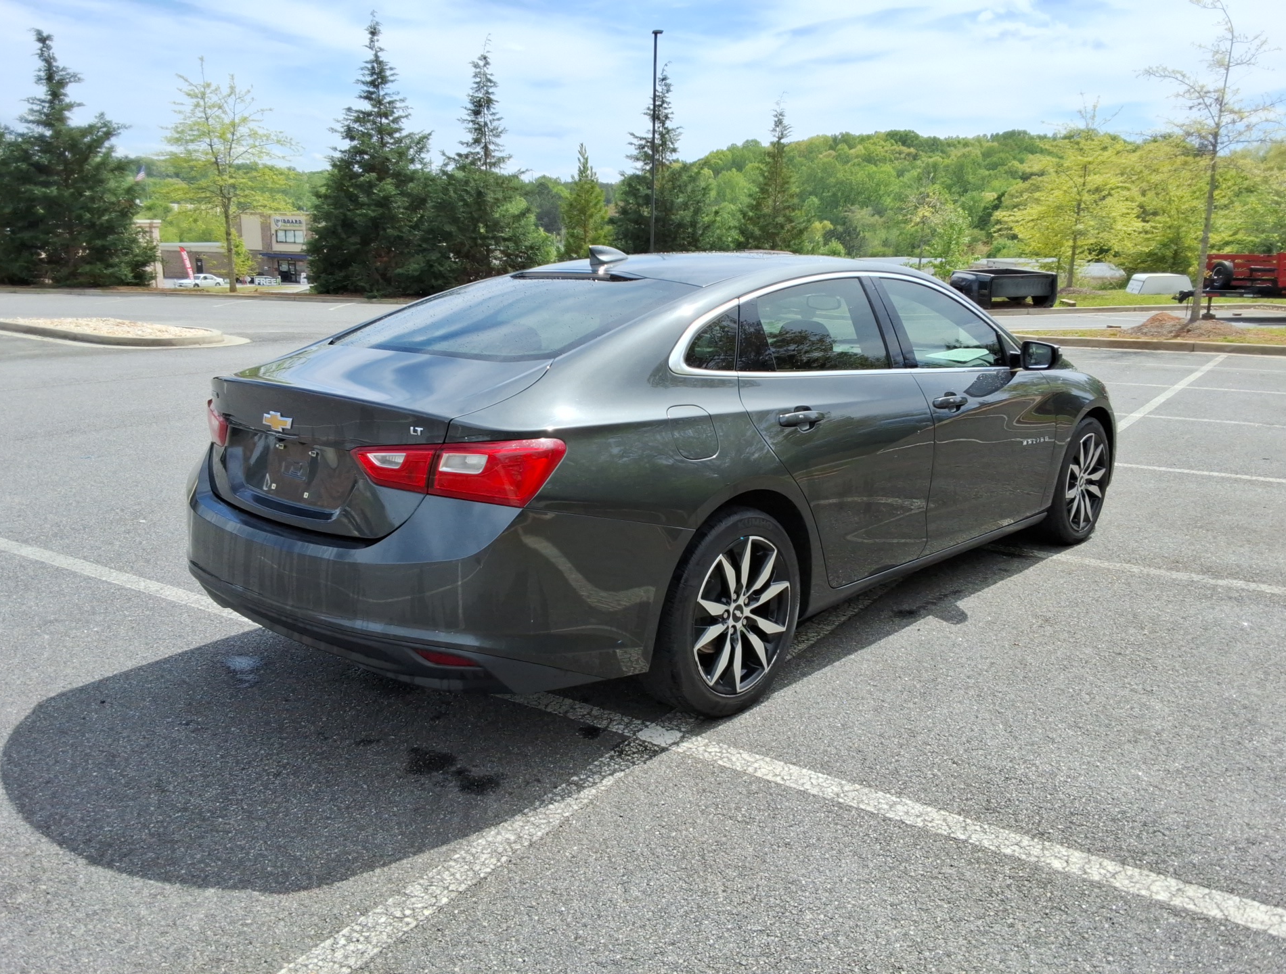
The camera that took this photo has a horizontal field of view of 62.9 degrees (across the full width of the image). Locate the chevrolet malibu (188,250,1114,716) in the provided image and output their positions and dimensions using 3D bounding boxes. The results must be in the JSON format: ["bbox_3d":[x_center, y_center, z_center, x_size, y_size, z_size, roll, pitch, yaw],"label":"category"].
[{"bbox_3d":[0.594,-0.308,4.739,1.920,1.465,4.923,11,16,42],"label":"chevrolet malibu"}]

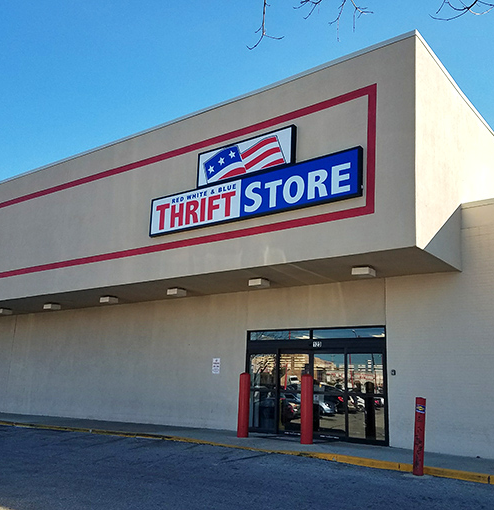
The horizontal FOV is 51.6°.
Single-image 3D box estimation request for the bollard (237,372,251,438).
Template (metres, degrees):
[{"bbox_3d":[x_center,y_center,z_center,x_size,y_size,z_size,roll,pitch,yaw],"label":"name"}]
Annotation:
[{"bbox_3d":[-0.063,3.594,12.252,0.265,1.465,0.265,2,-15,1],"label":"bollard"}]

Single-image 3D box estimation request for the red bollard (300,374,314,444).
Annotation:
[{"bbox_3d":[1.337,3.398,11.282,0.265,1.452,0.265,2,-15,1],"label":"red bollard"}]

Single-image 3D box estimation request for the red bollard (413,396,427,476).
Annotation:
[{"bbox_3d":[2.947,3.070,8.660,0.186,1.244,0.186,-8,-18,34],"label":"red bollard"}]

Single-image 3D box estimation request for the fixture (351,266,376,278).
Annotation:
[{"bbox_3d":[2.653,0.409,11.563,0.387,0.158,0.395,-8,-18,34],"label":"fixture"}]

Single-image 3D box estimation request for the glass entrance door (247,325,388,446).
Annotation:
[{"bbox_3d":[1.665,3.249,13.038,3.983,2.718,0.150,-8,-18,34],"label":"glass entrance door"}]

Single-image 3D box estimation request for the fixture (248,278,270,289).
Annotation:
[{"bbox_3d":[0.328,0.750,13.169,0.387,0.158,0.395,-8,-18,34],"label":"fixture"}]

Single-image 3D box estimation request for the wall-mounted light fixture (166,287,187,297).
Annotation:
[{"bbox_3d":[-2.026,1.095,14.794,0.387,0.158,0.395,-8,-18,34],"label":"wall-mounted light fixture"}]

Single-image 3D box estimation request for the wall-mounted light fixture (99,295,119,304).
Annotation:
[{"bbox_3d":[-4.429,1.448,16.454,0.387,0.158,0.395,-8,-18,34],"label":"wall-mounted light fixture"}]

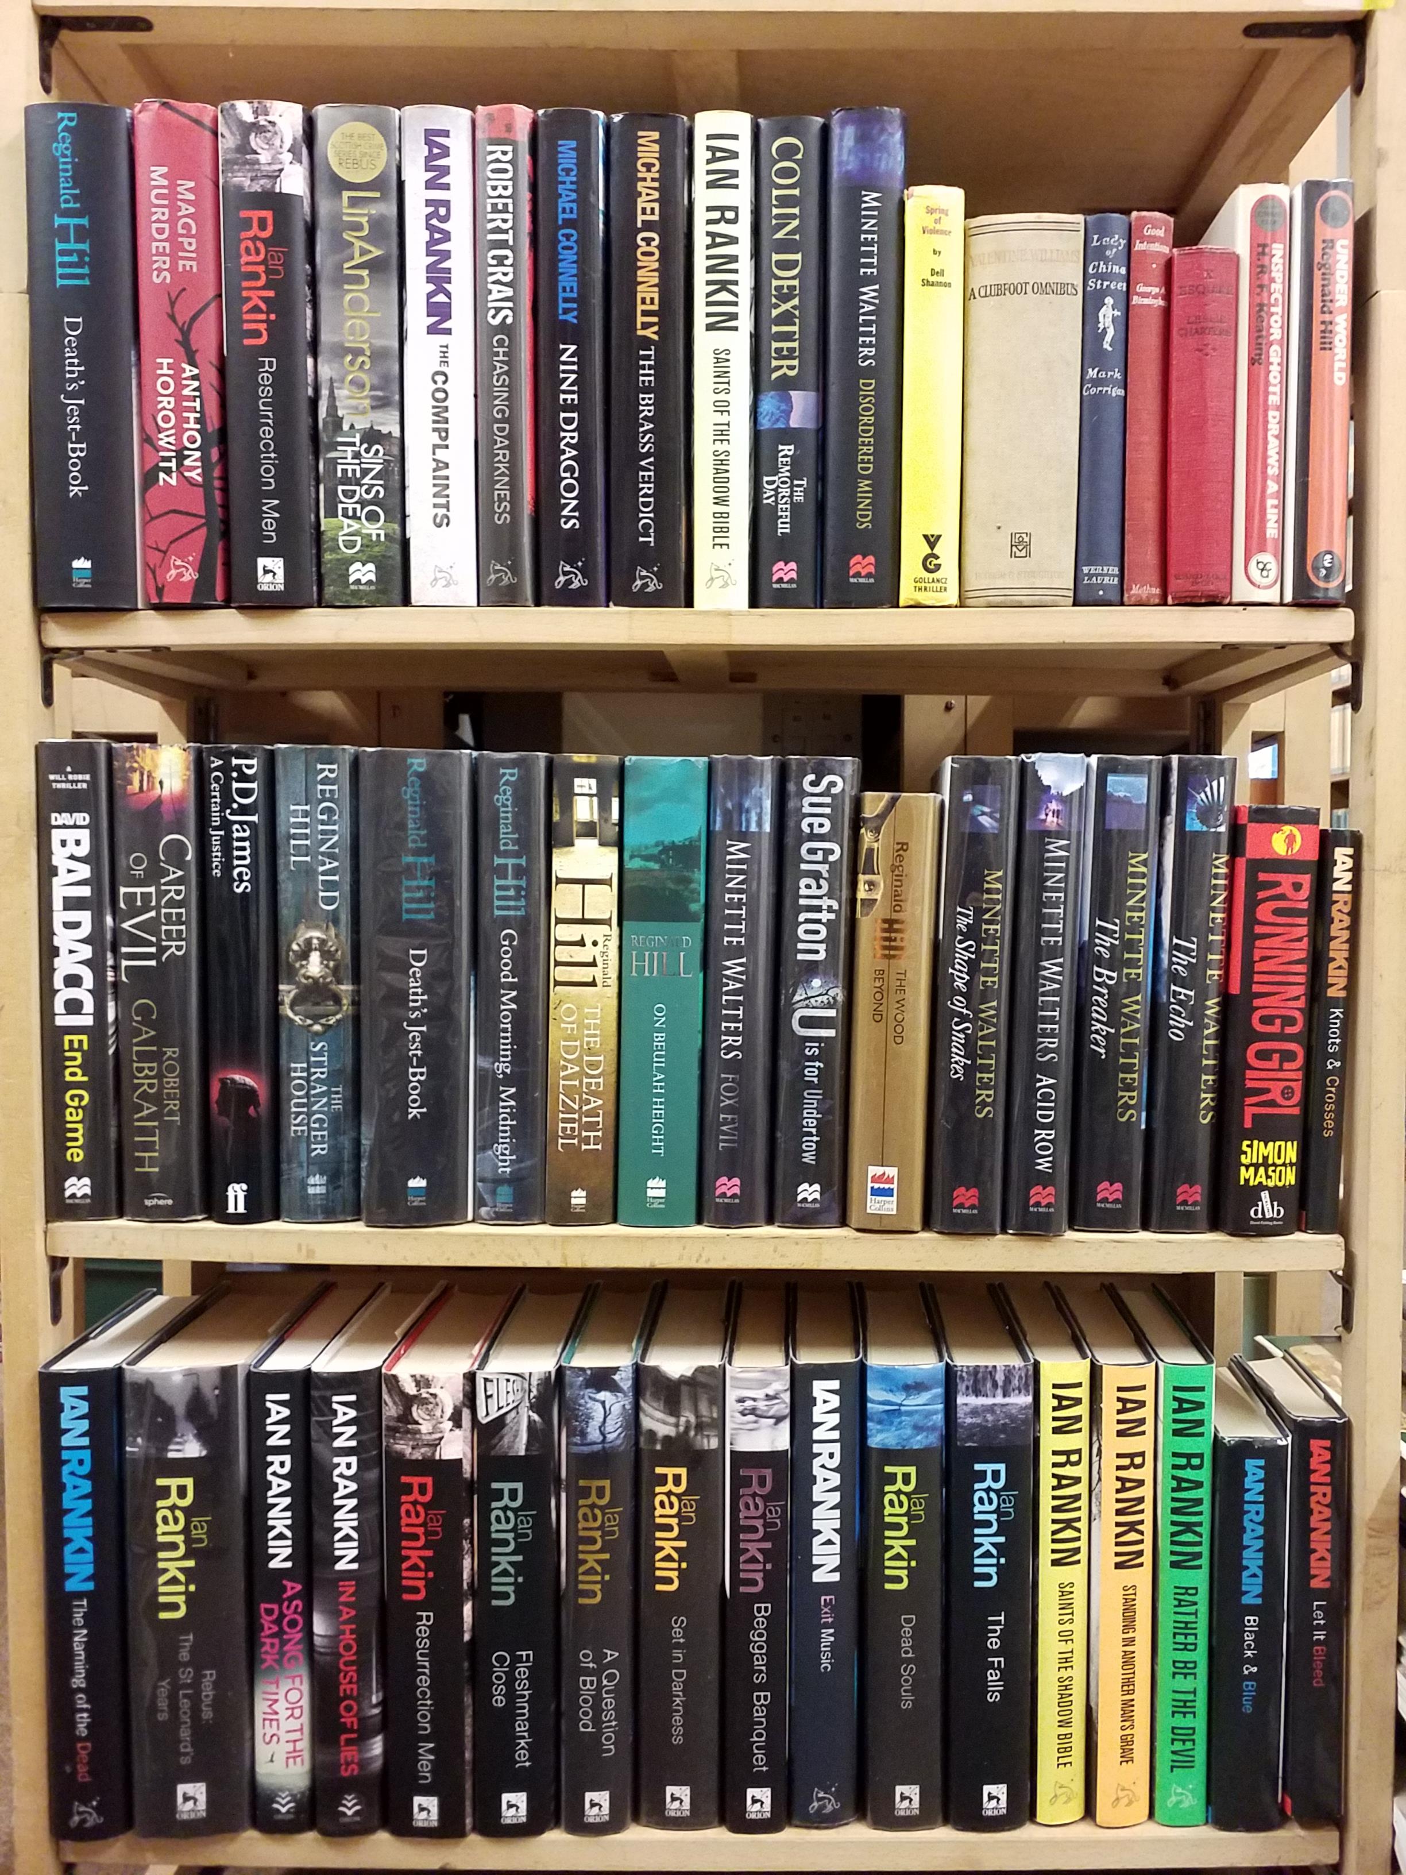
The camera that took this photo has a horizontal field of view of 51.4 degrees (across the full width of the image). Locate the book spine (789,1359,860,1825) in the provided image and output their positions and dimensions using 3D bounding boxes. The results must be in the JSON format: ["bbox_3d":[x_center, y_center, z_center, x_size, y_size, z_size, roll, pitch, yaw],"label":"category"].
[{"bbox_3d":[0.067,0.330,0.819,0.035,0.240,0.156,0,2,3],"label":"book spine"}]

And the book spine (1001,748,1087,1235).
[{"bbox_3d":[0.175,0.027,0.811,0.032,0.240,0.158,2,2,2],"label":"book spine"}]

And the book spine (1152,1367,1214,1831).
[{"bbox_3d":[0.249,0.331,0.821,0.029,0.240,0.156,0,2,4],"label":"book spine"}]

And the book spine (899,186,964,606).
[{"bbox_3d":[0.115,-0.269,0.786,0.029,0.203,0.134,0,3,2],"label":"book spine"}]

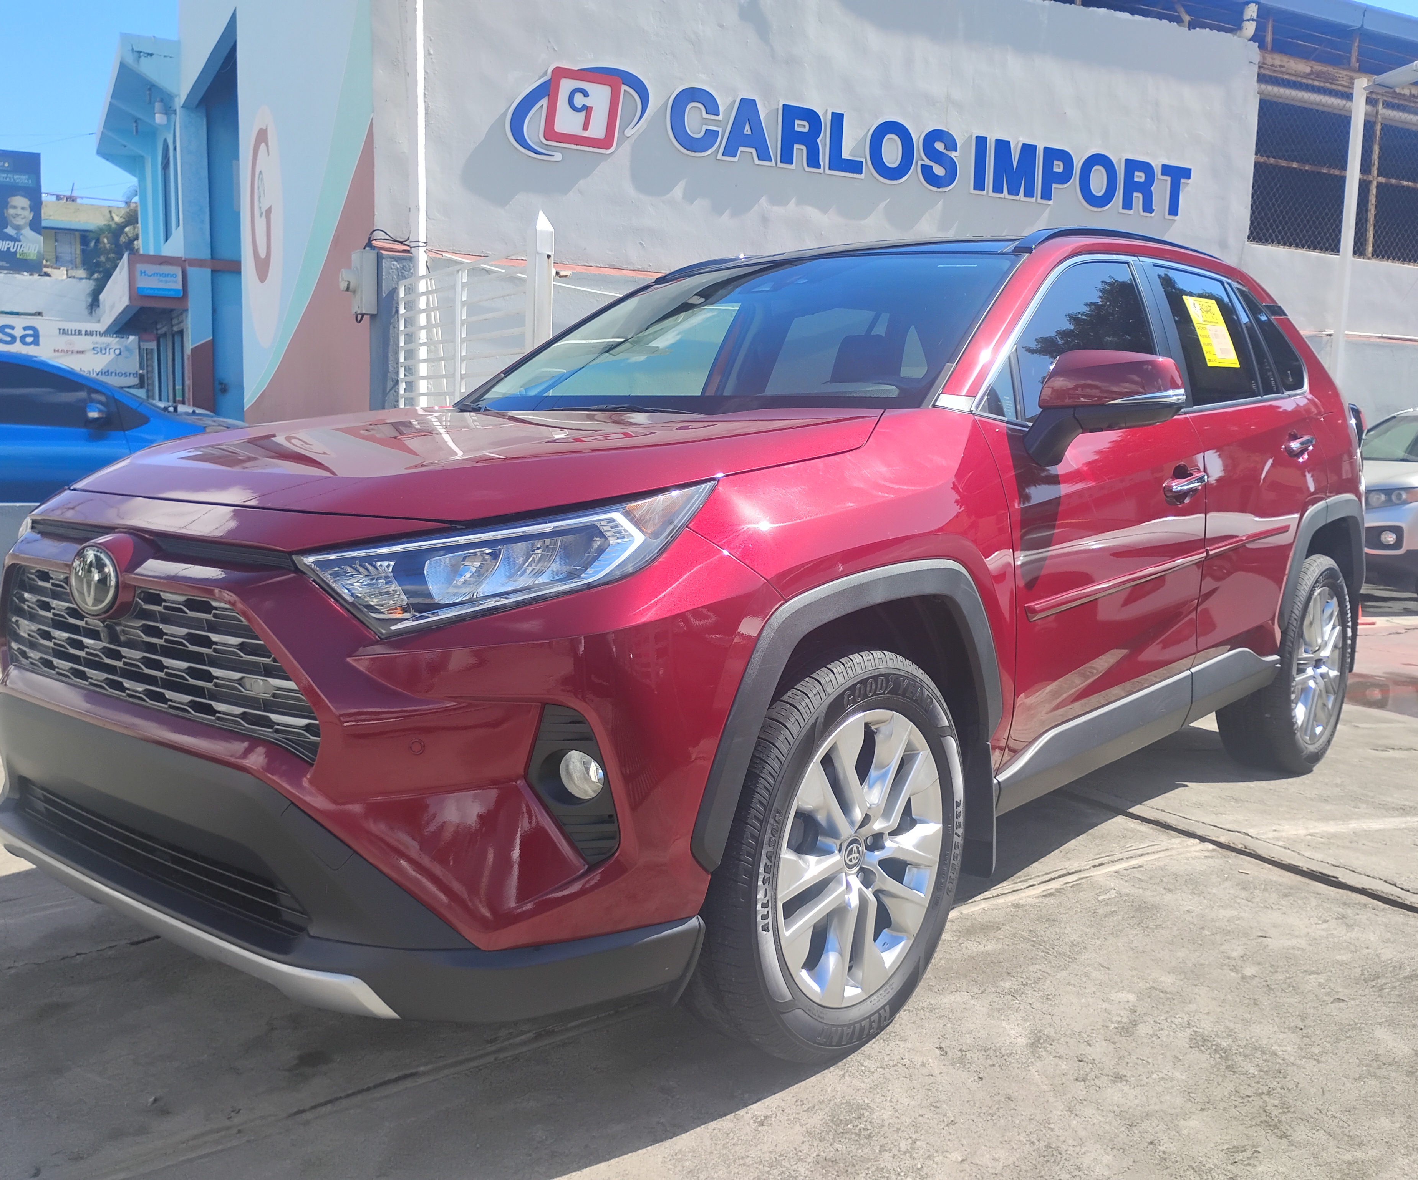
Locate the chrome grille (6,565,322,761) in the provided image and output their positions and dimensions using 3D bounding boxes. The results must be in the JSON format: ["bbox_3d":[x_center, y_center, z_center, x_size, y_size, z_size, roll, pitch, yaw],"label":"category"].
[{"bbox_3d":[-0.976,0.084,2.107,1.130,0.260,0.120,7,9,40],"label":"chrome grille"}]

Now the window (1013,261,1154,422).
[{"bbox_3d":[0.878,-0.610,2.979,0.050,0.460,0.900,-25,-12,40],"label":"window"}]

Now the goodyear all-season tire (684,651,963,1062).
[{"bbox_3d":[0.195,0.456,2.303,0.245,0.735,0.740,7,9,40],"label":"goodyear all-season tire"}]

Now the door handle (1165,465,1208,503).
[{"bbox_3d":[1.187,-0.261,3.153,0.070,0.090,0.230,7,9,40],"label":"door handle"}]

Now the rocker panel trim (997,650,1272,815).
[{"bbox_3d":[1.142,0.325,3.287,0.120,0.230,1.800,7,9,40],"label":"rocker panel trim"}]

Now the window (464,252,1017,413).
[{"bbox_3d":[0.049,-0.651,3.202,1.450,0.100,0.890,7,41,40],"label":"window"}]

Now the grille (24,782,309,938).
[{"bbox_3d":[-0.962,0.433,2.171,1.010,0.100,0.110,7,9,40],"label":"grille"}]

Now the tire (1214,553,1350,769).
[{"bbox_3d":[1.957,0.244,4.325,0.245,0.735,0.740,7,9,40],"label":"tire"}]

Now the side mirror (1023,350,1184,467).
[{"bbox_3d":[0.815,-0.377,2.620,0.235,0.240,0.260,7,9,40],"label":"side mirror"}]

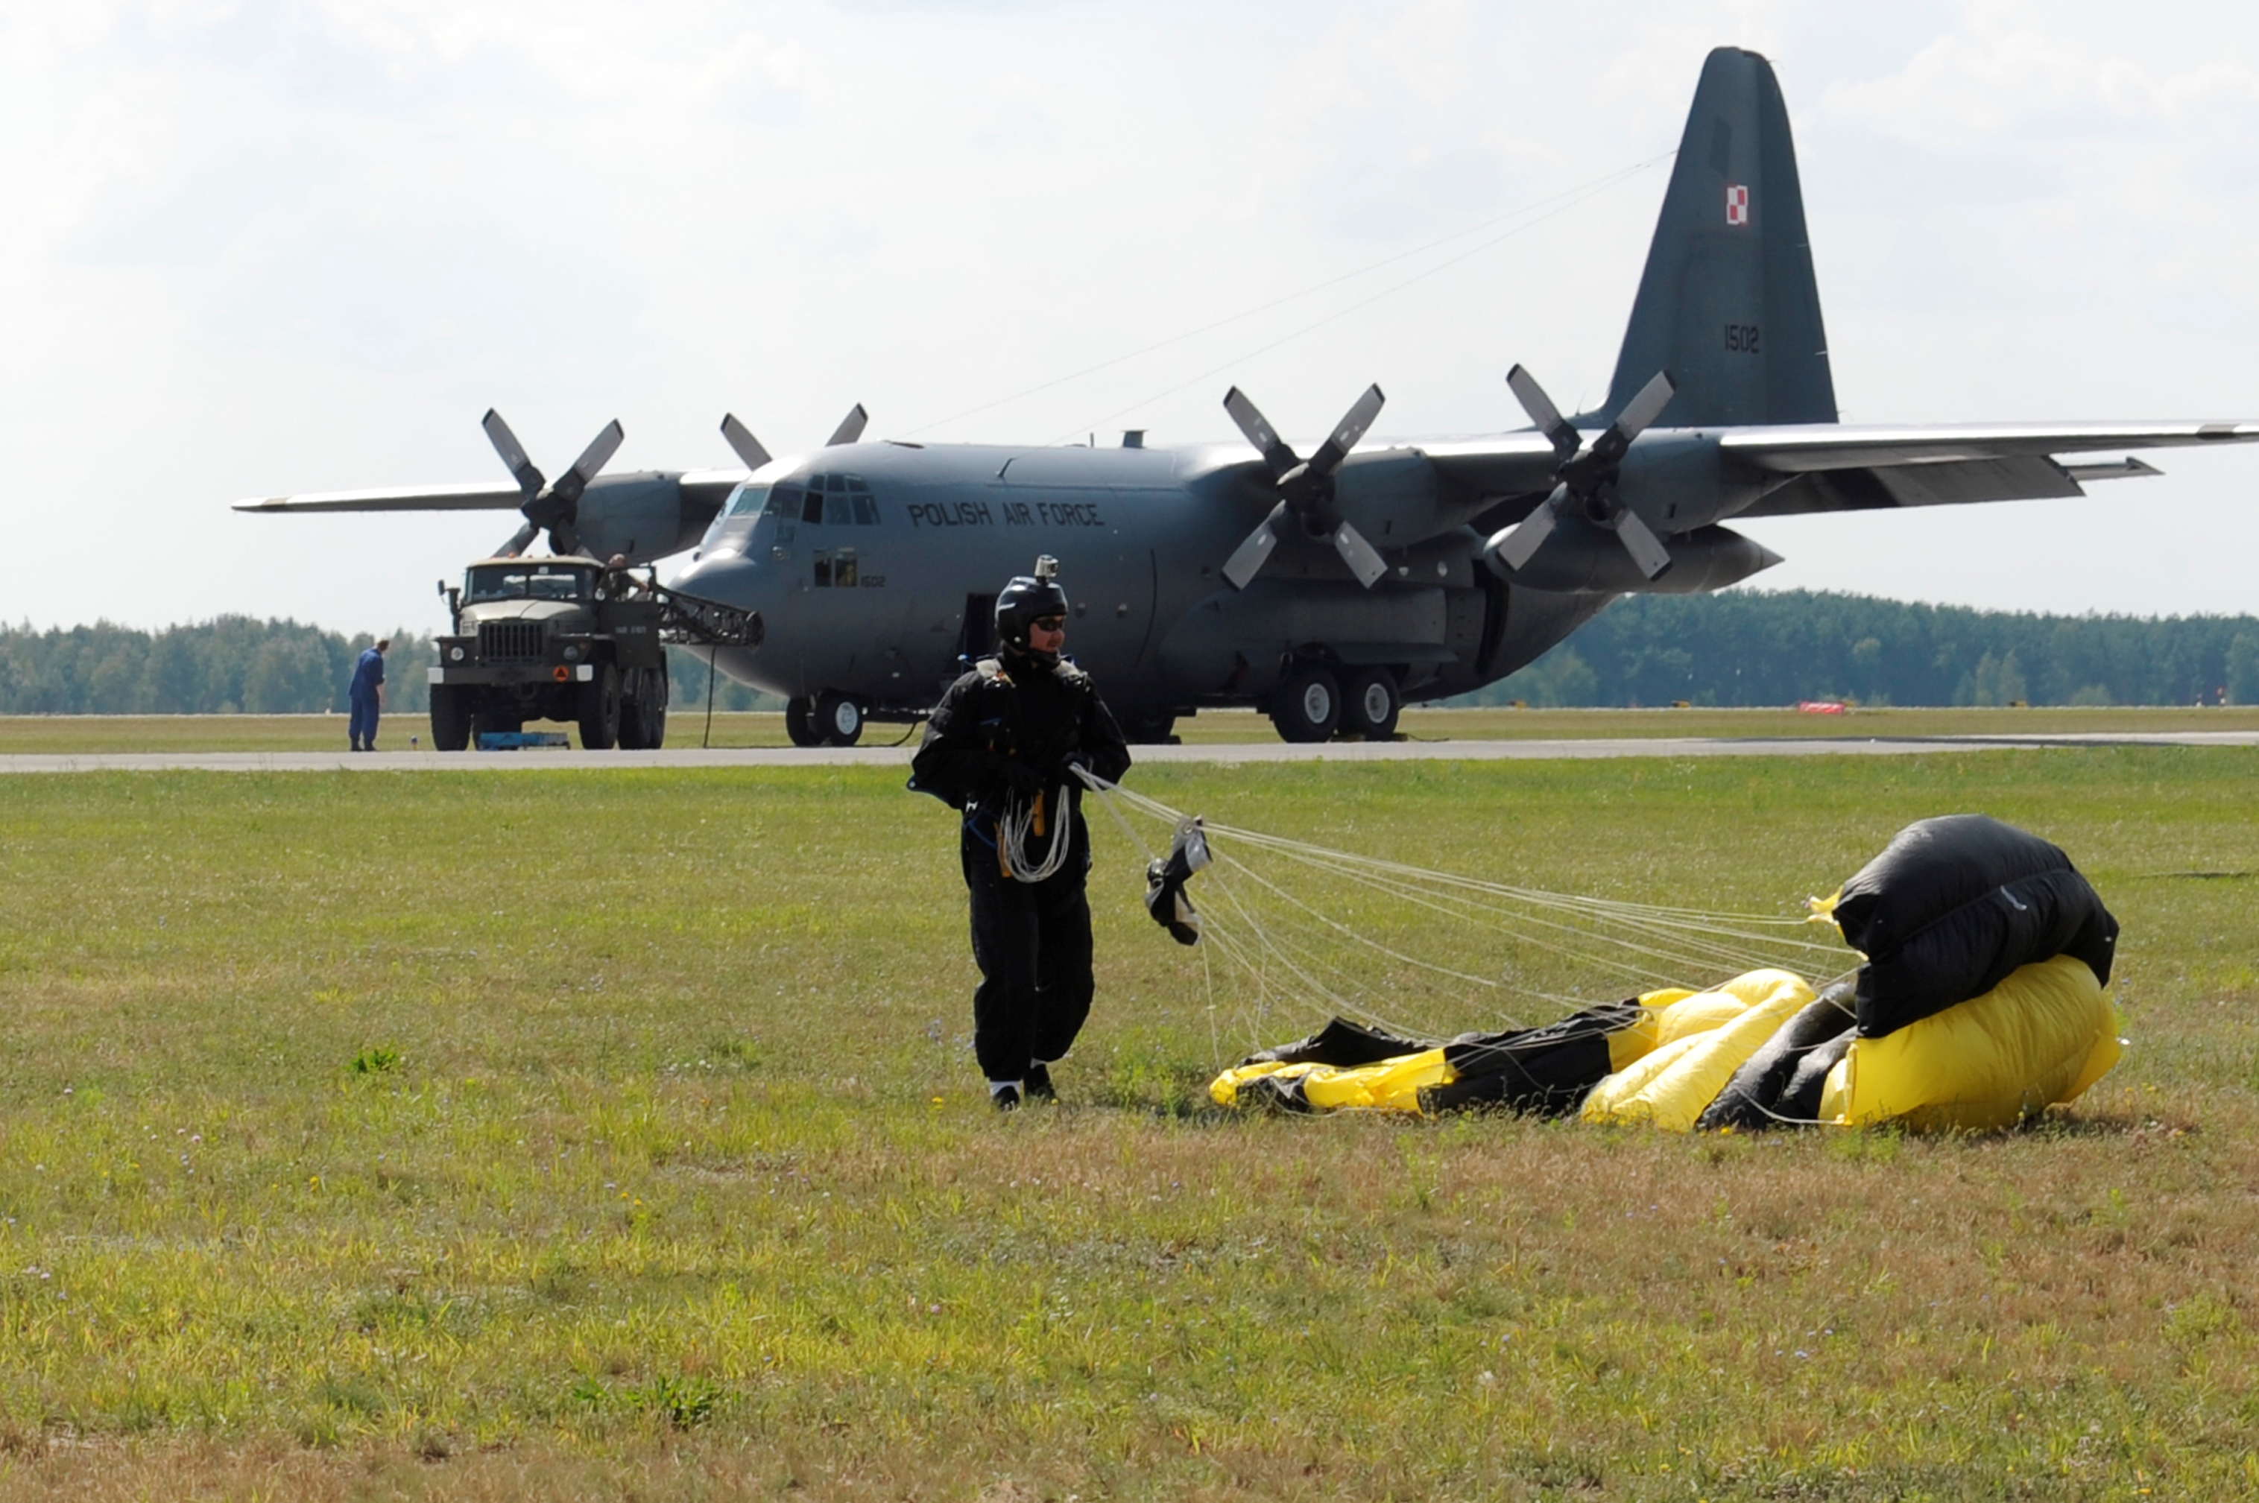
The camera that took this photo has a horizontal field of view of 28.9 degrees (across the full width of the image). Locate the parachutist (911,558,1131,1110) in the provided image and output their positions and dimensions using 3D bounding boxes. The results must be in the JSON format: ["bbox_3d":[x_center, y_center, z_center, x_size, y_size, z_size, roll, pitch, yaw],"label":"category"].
[{"bbox_3d":[-0.365,0.280,15.000,0.690,1.880,0.530,0,1,-18],"label":"parachutist"}]

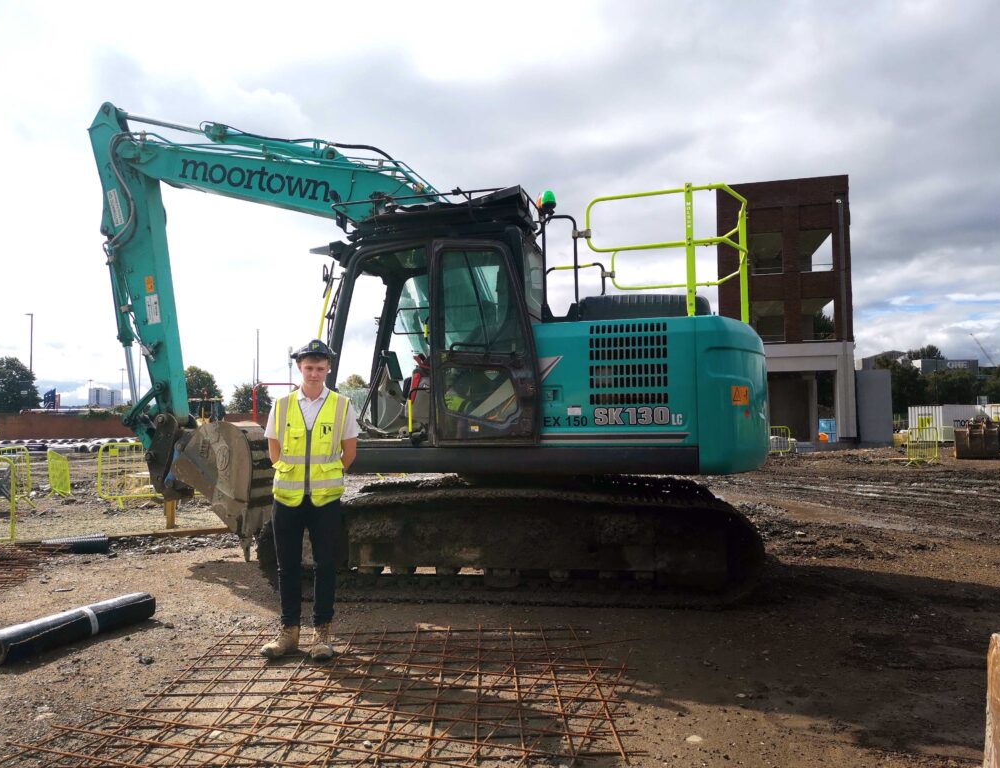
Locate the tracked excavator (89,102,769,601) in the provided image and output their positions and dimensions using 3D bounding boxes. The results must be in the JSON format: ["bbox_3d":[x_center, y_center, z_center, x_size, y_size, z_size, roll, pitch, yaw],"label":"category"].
[{"bbox_3d":[-0.945,-0.631,7.239,6.622,4.657,2.650,-1,-3,13],"label":"tracked excavator"}]

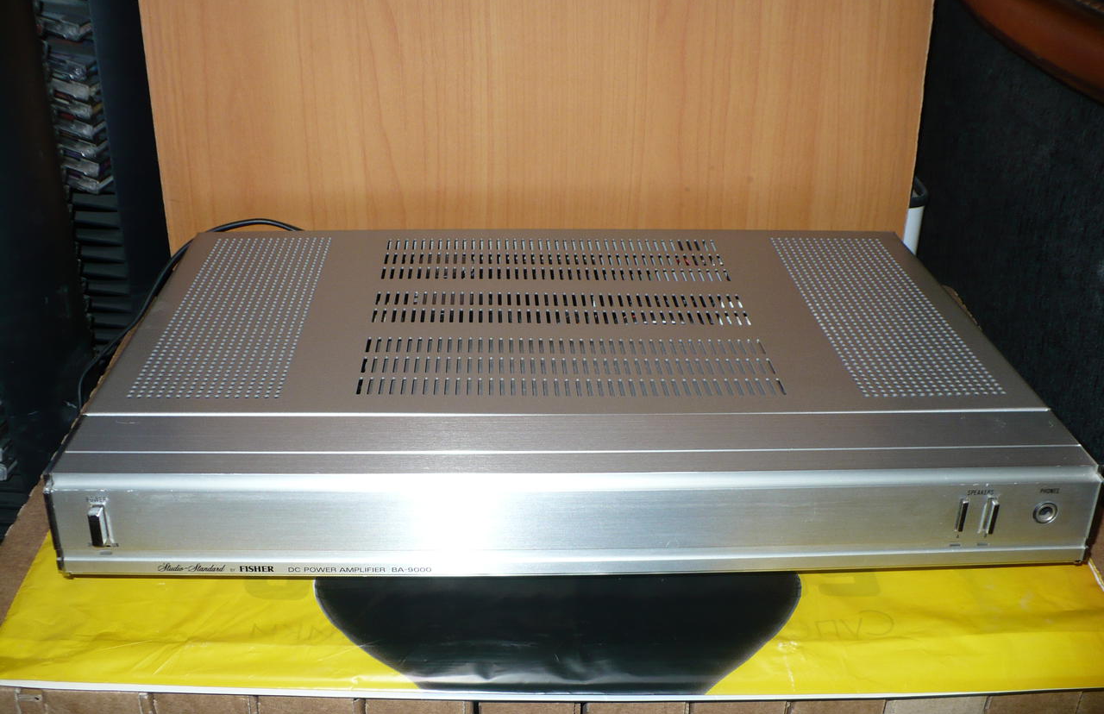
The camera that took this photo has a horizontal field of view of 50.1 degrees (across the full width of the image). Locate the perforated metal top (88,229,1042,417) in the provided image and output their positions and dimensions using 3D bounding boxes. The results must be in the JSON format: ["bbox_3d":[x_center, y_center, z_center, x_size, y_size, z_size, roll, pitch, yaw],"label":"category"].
[{"bbox_3d":[0.006,-0.023,0.636,0.436,0.008,0.233,0,26,-3],"label":"perforated metal top"}]

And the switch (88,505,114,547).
[{"bbox_3d":[-0.184,0.069,0.480,0.005,0.017,0.006,0,26,-3],"label":"switch"}]

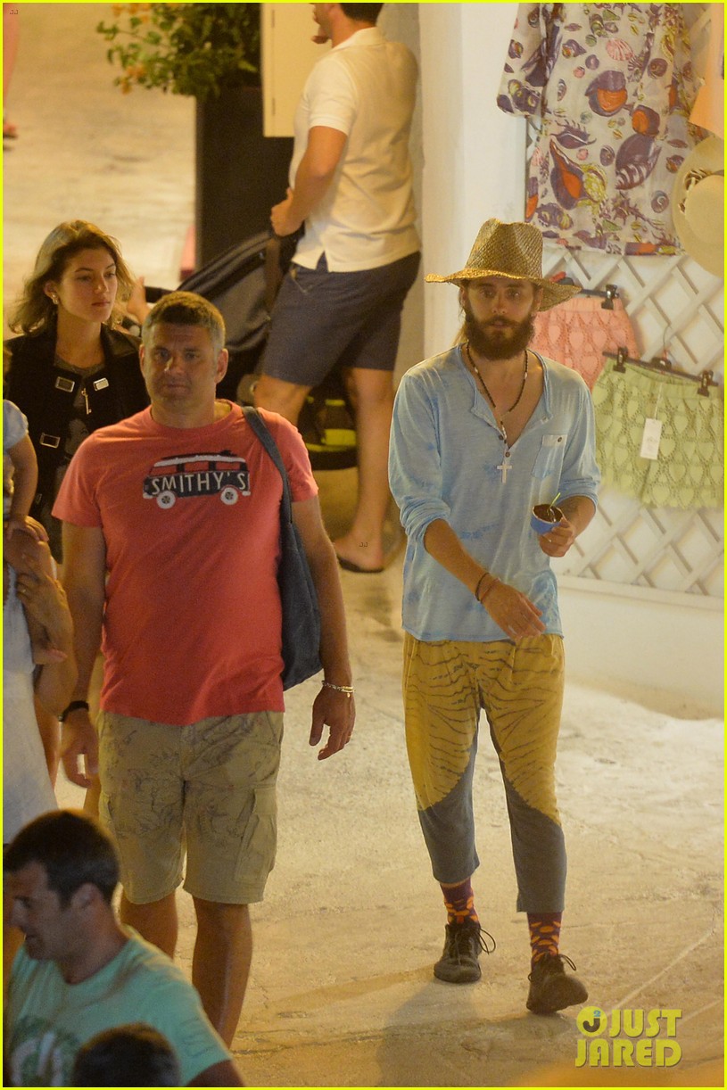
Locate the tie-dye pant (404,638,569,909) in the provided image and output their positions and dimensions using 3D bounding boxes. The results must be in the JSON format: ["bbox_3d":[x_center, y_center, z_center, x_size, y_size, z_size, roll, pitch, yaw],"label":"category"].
[{"bbox_3d":[0.281,0.490,14.017,0.375,0.680,0.340,-2,15,-8],"label":"tie-dye pant"}]

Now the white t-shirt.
[{"bbox_3d":[-0.023,-1.147,17.597,0.310,0.680,0.480,6,16,21],"label":"white t-shirt"}]

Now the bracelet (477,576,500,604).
[{"bbox_3d":[0.284,0.100,13.758,0.030,0.056,0.066,38,73,20],"label":"bracelet"}]

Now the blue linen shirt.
[{"bbox_3d":[0.300,-0.111,13.867,0.480,0.660,0.310,-2,15,-8],"label":"blue linen shirt"}]

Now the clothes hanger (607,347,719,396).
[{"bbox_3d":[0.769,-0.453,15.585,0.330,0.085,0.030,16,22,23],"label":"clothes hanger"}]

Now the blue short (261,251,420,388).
[{"bbox_3d":[-0.058,-0.630,16.421,0.380,0.420,0.360,6,18,17],"label":"blue short"}]

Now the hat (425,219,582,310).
[{"bbox_3d":[0.307,-0.611,13.281,0.345,0.155,0.370,3,8,-1],"label":"hat"}]

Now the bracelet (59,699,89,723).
[{"bbox_3d":[-0.611,0.355,12.799,0.068,0.016,0.062,-11,-24,-5],"label":"bracelet"}]

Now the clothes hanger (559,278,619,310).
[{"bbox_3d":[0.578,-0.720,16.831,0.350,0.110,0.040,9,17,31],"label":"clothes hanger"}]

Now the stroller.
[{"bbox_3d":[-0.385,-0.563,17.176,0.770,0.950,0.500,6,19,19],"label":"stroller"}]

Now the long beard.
[{"bbox_3d":[0.307,-0.481,13.707,0.165,0.135,0.120,-1,7,-3],"label":"long beard"}]

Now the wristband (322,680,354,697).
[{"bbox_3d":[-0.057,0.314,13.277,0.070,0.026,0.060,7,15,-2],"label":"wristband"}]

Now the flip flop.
[{"bbox_3d":[-0.034,0.049,17.811,0.270,0.050,0.105,14,20,42],"label":"flip flop"}]

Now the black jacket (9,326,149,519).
[{"bbox_3d":[-0.678,-0.289,14.389,0.410,0.500,0.270,-2,15,-6],"label":"black jacket"}]

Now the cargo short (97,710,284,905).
[{"bbox_3d":[-0.372,0.530,13.012,0.390,0.470,0.290,3,18,9],"label":"cargo short"}]

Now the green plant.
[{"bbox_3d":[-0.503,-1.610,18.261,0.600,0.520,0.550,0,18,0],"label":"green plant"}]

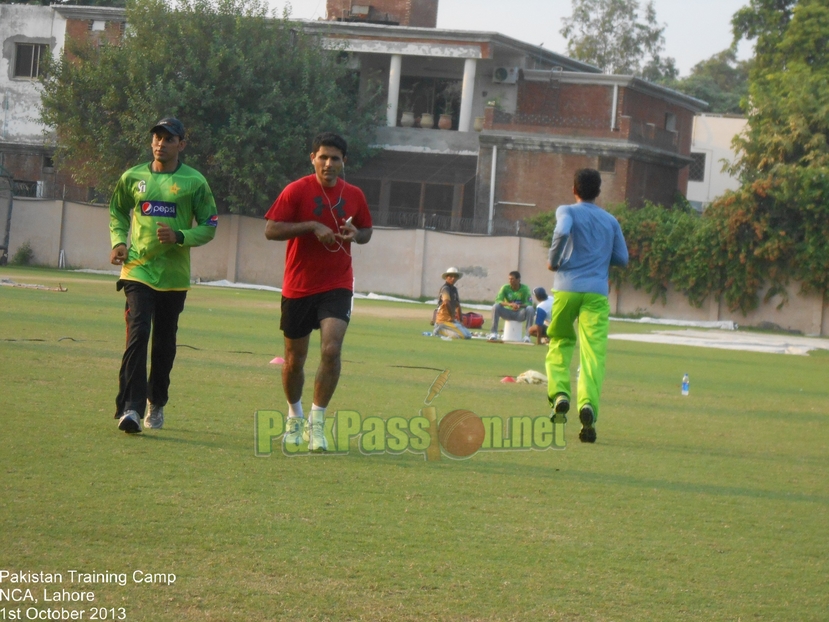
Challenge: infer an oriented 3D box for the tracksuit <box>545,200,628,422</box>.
[{"bbox_3d":[1.144,0.003,18.850,0.560,1.460,0.580,4,1,-7],"label":"tracksuit"}]

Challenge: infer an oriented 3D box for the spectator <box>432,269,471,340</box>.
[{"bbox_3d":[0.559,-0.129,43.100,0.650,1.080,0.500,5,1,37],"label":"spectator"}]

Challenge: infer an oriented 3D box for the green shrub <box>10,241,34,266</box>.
[{"bbox_3d":[-13.340,-1.957,97.000,0.850,0.900,0.800,4,1,0],"label":"green shrub"}]

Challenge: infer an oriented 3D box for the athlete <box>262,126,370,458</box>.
[{"bbox_3d":[-0.537,-0.105,16.120,0.610,1.790,0.520,4,1,-5],"label":"athlete"}]

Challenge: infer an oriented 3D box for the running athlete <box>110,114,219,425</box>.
[{"bbox_3d":[-1.448,-0.204,16.380,0.620,1.820,0.550,5,1,7],"label":"running athlete"}]

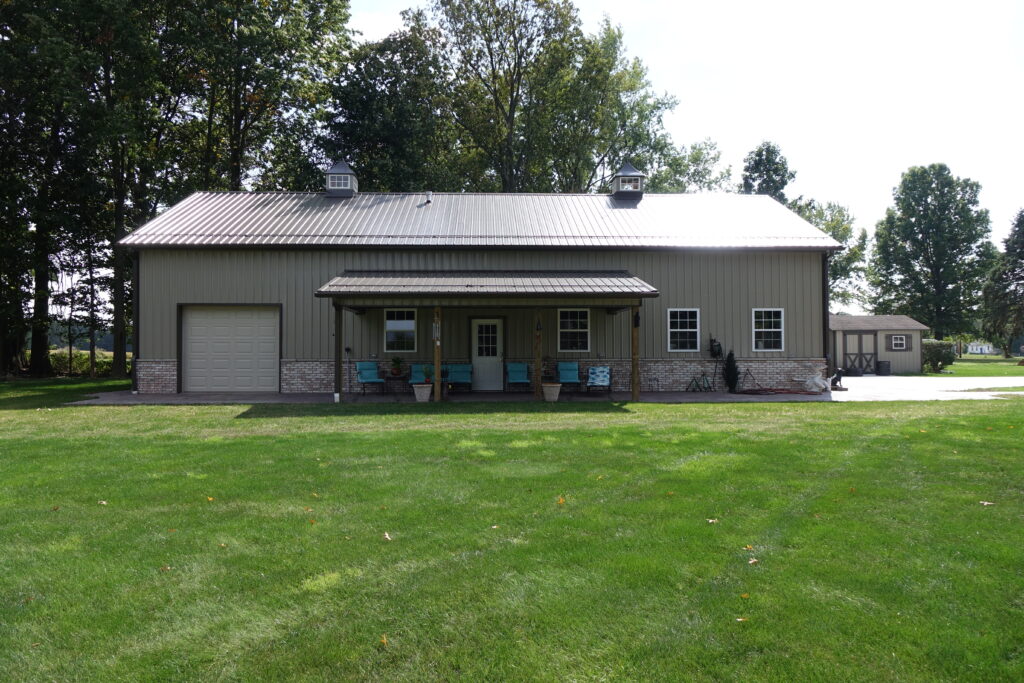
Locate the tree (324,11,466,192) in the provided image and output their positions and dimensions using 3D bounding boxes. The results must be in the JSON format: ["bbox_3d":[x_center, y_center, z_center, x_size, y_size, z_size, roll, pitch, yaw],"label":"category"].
[{"bbox_3d":[-6.200,-8.150,37.000,7.800,19.400,7.800,0,0,-1],"label":"tree"}]

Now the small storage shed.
[{"bbox_3d":[16.200,0.130,31.800,4.250,2.660,3.500,0,0,-1],"label":"small storage shed"}]

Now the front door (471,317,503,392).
[{"bbox_3d":[-0.721,0.383,19.440,0.920,2.050,0.060,0,-1,-1],"label":"front door"}]

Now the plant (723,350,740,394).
[{"bbox_3d":[6.030,0.850,18.800,0.460,1.190,0.460,0,0,-1],"label":"plant"}]

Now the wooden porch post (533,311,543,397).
[{"bbox_3d":[0.653,0.281,16.700,0.150,2.350,0.150,0,-1,-1],"label":"wooden porch post"}]

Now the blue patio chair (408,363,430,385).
[{"bbox_3d":[-2.420,0.970,18.250,0.700,0.820,0.700,0,0,-2],"label":"blue patio chair"}]

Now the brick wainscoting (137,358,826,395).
[{"bbox_3d":[-0.760,0.993,19.380,19.570,0.940,0.140,0,-1,-1],"label":"brick wainscoting"}]

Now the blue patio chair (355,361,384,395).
[{"bbox_3d":[-3.850,1.010,18.500,0.660,0.880,0.720,0,-1,-24],"label":"blue patio chair"}]

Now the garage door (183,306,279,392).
[{"bbox_3d":[-7.937,0.211,19.250,2.710,2.420,0.090,0,-1,-1],"label":"garage door"}]

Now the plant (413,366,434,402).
[{"bbox_3d":[-2.130,1.010,16.330,0.480,0.850,0.480,0,-1,-1],"label":"plant"}]

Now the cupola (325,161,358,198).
[{"bbox_3d":[-5.900,-5.630,23.900,1.030,1.420,1.030,0,-1,-1],"label":"cupola"}]

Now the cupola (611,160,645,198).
[{"bbox_3d":[4.090,-5.620,24.000,1.030,1.370,1.030,0,0,-1],"label":"cupola"}]

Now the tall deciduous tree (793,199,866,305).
[{"bbox_3d":[20.757,-3.959,47.000,7.900,11.800,7.800,0,-1,-1],"label":"tall deciduous tree"}]

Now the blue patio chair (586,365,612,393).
[{"bbox_3d":[2.360,0.980,18.300,0.680,0.790,0.700,0,0,5],"label":"blue patio chair"}]

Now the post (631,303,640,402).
[{"bbox_3d":[3.060,0.275,16.750,0.150,2.370,0.150,0,-1,-1],"label":"post"}]

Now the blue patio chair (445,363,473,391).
[{"bbox_3d":[-1.440,1.010,18.700,0.700,0.830,0.700,0,-1,-1],"label":"blue patio chair"}]

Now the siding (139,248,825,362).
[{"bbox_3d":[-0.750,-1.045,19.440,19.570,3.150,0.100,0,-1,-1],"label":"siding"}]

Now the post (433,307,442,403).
[{"bbox_3d":[-1.780,0.300,16.340,0.145,2.290,0.145,0,-1,-1],"label":"post"}]

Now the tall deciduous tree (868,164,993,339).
[{"bbox_3d":[35.639,-6.457,58.000,10.300,17.000,10.000,0,-1,-1],"label":"tall deciduous tree"}]

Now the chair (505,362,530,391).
[{"bbox_3d":[0.170,0.930,18.450,0.660,0.840,0.700,0,0,-9],"label":"chair"}]

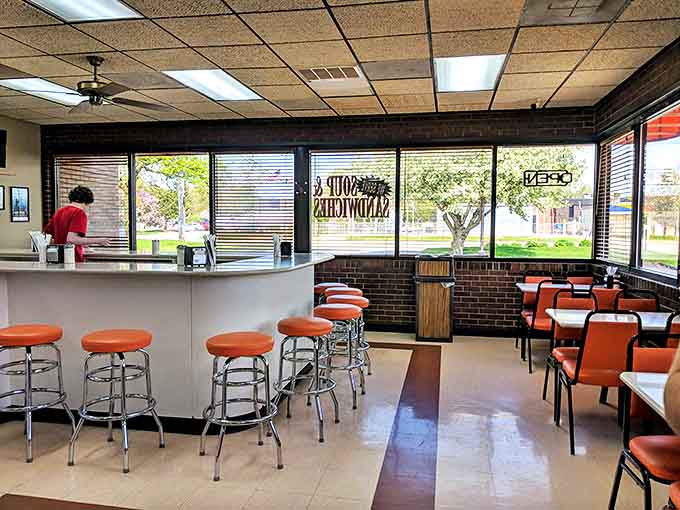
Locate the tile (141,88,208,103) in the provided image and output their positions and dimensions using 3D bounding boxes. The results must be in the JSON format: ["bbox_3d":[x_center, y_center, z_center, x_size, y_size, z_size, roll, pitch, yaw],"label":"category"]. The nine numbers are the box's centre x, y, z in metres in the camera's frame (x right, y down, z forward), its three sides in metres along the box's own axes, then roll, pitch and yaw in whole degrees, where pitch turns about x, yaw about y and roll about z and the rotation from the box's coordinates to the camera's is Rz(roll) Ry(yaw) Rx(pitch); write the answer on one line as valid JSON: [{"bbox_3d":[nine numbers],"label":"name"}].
[{"bbox_3d":[-1.765,-1.723,5.736,0.605,0.020,0.600,1,4,11],"label":"tile"}]

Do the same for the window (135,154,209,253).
[{"bbox_3d":[-2.311,-0.716,7.337,1.130,1.370,0.090,1,4,11],"label":"window"}]

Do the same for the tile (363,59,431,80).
[{"bbox_3d":[0.519,-1.652,4.715,0.600,0.025,0.600,1,4,11],"label":"tile"}]

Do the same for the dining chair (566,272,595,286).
[{"bbox_3d":[2.578,0.644,5.586,0.450,0.870,0.530,1,4,11],"label":"dining chair"}]

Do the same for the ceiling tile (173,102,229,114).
[{"bbox_3d":[-1.650,-1.777,6.365,0.600,0.025,0.600,1,4,11],"label":"ceiling tile"}]

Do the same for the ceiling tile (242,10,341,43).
[{"bbox_3d":[-0.308,-1.577,3.633,0.600,0.025,0.600,1,4,11],"label":"ceiling tile"}]

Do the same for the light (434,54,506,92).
[{"bbox_3d":[1.179,-1.673,4.881,0.610,0.070,1.210,1,4,11],"label":"light"}]

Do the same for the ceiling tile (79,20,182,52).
[{"bbox_3d":[-1.514,-1.606,3.889,0.605,0.020,0.600,1,4,11],"label":"ceiling tile"}]

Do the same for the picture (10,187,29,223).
[{"bbox_3d":[-4.335,-0.680,7.199,0.020,0.470,0.310,1,4,11],"label":"picture"}]

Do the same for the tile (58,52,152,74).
[{"bbox_3d":[-1.996,-1.652,4.584,0.605,0.020,0.600,1,4,11],"label":"tile"}]

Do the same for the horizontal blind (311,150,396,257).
[{"bbox_3d":[0.168,-0.664,6.782,1.130,1.350,0.070,1,4,11],"label":"horizontal blind"}]

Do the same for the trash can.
[{"bbox_3d":[1.189,0.523,6.627,0.450,1.050,0.410,1,4,11],"label":"trash can"}]

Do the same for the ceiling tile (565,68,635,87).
[{"bbox_3d":[2.372,-1.643,4.911,0.540,0.020,0.600,1,4,11],"label":"ceiling tile"}]

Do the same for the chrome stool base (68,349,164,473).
[{"bbox_3d":[-1.305,0.822,3.125,0.430,0.720,0.430,1,4,11],"label":"chrome stool base"}]

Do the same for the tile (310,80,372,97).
[{"bbox_3d":[0.034,-1.692,5.401,0.600,0.025,0.600,1,4,11],"label":"tile"}]

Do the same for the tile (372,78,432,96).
[{"bbox_3d":[0.629,-1.681,5.283,0.600,0.025,0.600,1,4,11],"label":"tile"}]

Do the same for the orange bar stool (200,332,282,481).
[{"bbox_3d":[-0.578,0.842,3.083,0.450,0.740,0.450,-1,4,-27],"label":"orange bar stool"}]

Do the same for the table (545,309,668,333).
[{"bbox_3d":[1.951,0.817,3.674,0.940,0.750,0.650,1,4,11],"label":"table"}]

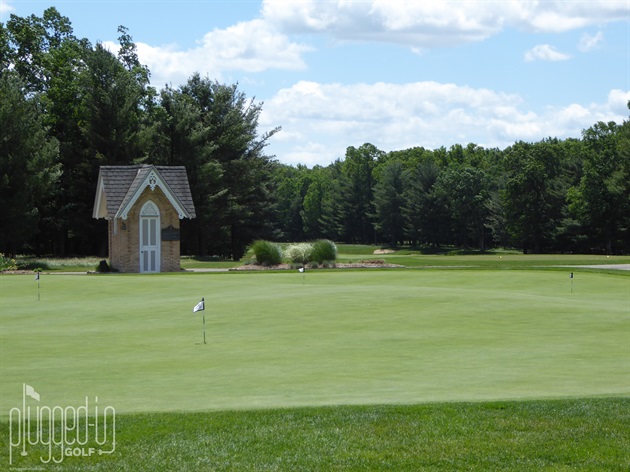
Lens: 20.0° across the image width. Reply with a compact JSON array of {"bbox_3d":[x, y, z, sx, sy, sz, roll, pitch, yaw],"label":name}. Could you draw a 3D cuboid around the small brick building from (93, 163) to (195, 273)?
[{"bbox_3d":[-7.260,-0.720,75.300,3.680,4.550,3.600,0,0,-17],"label":"small brick building"}]

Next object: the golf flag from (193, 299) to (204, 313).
[{"bbox_3d":[-1.776,1.064,27.300,0.180,0.220,0.040,0,0,0],"label":"golf flag"}]

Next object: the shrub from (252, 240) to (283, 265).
[{"bbox_3d":[-2.450,0.842,91.000,1.580,1.240,1.500,0,0,0],"label":"shrub"}]

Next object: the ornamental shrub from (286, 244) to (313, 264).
[{"bbox_3d":[-0.794,0.896,91.300,1.450,1.130,1.400,0,0,0],"label":"ornamental shrub"}]

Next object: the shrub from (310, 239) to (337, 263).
[{"bbox_3d":[0.434,0.766,91.000,1.350,1.270,1.350,0,0,0],"label":"shrub"}]

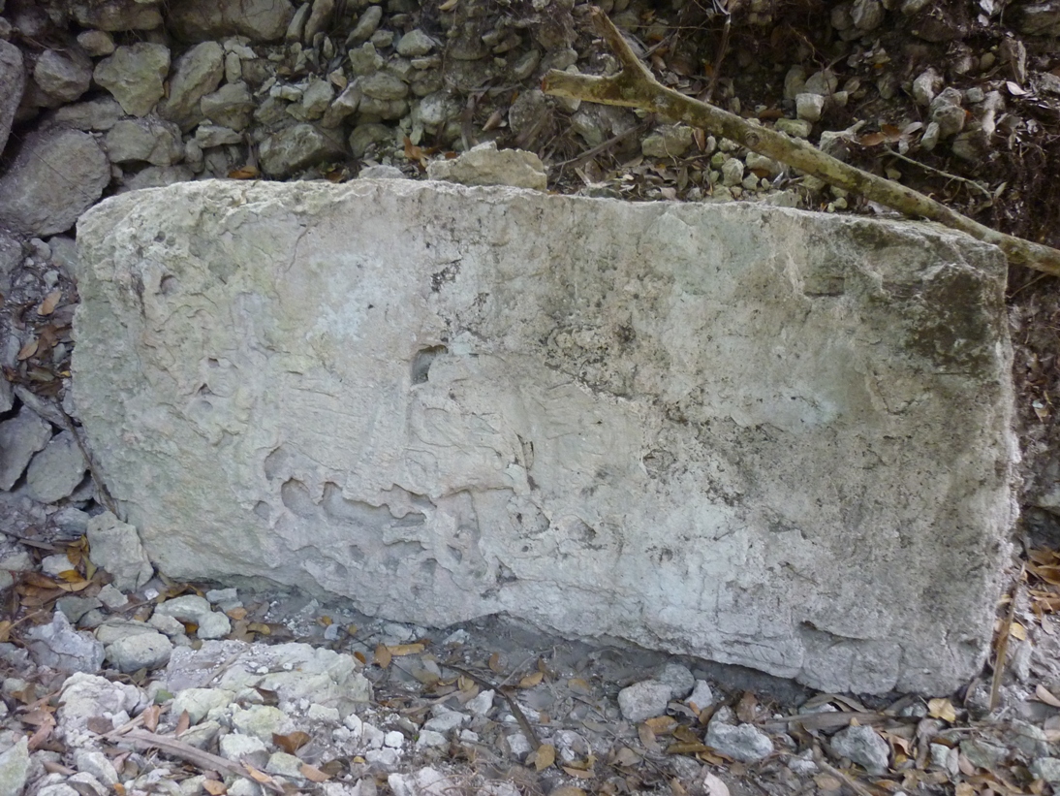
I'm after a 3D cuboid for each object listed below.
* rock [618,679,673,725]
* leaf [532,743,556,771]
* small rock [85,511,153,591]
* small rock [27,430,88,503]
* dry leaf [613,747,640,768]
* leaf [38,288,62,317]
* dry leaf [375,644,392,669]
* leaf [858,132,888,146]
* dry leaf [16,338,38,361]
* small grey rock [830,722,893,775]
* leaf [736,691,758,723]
[{"bbox_3d":[0.221,0.584,1.946,0.104,0.064,0.074,-2,26,-5],"label":"rock"},{"bbox_3d":[0.026,0.655,1.843,0.033,0.009,0.058,22,54,17],"label":"leaf"},{"bbox_3d":[-0.893,0.333,2.200,0.140,0.140,0.110,-11,31,-23],"label":"small rock"},{"bbox_3d":[-1.103,0.160,2.350,0.135,0.140,0.110,-13,31,-25],"label":"small rock"},{"bbox_3d":[0.176,0.655,1.848,0.059,0.010,0.034,-6,34,-8],"label":"dry leaf"},{"bbox_3d":[-1.188,-0.235,2.500,0.036,0.010,0.072,29,64,15],"label":"leaf"},{"bbox_3d":[-0.281,0.496,1.944,0.033,0.015,0.059,-5,31,-11],"label":"dry leaf"},{"bbox_3d":[0.899,-0.679,2.650,0.069,0.012,0.032,-14,61,4],"label":"leaf"},{"bbox_3d":[-1.215,-0.115,2.450,0.031,0.012,0.073,22,48,3],"label":"dry leaf"},{"bbox_3d":[0.599,0.635,1.835,0.100,0.066,0.072,13,28,25],"label":"small grey rock"},{"bbox_3d":[0.393,0.560,1.834,0.037,0.025,0.070,9,31,13],"label":"leaf"}]

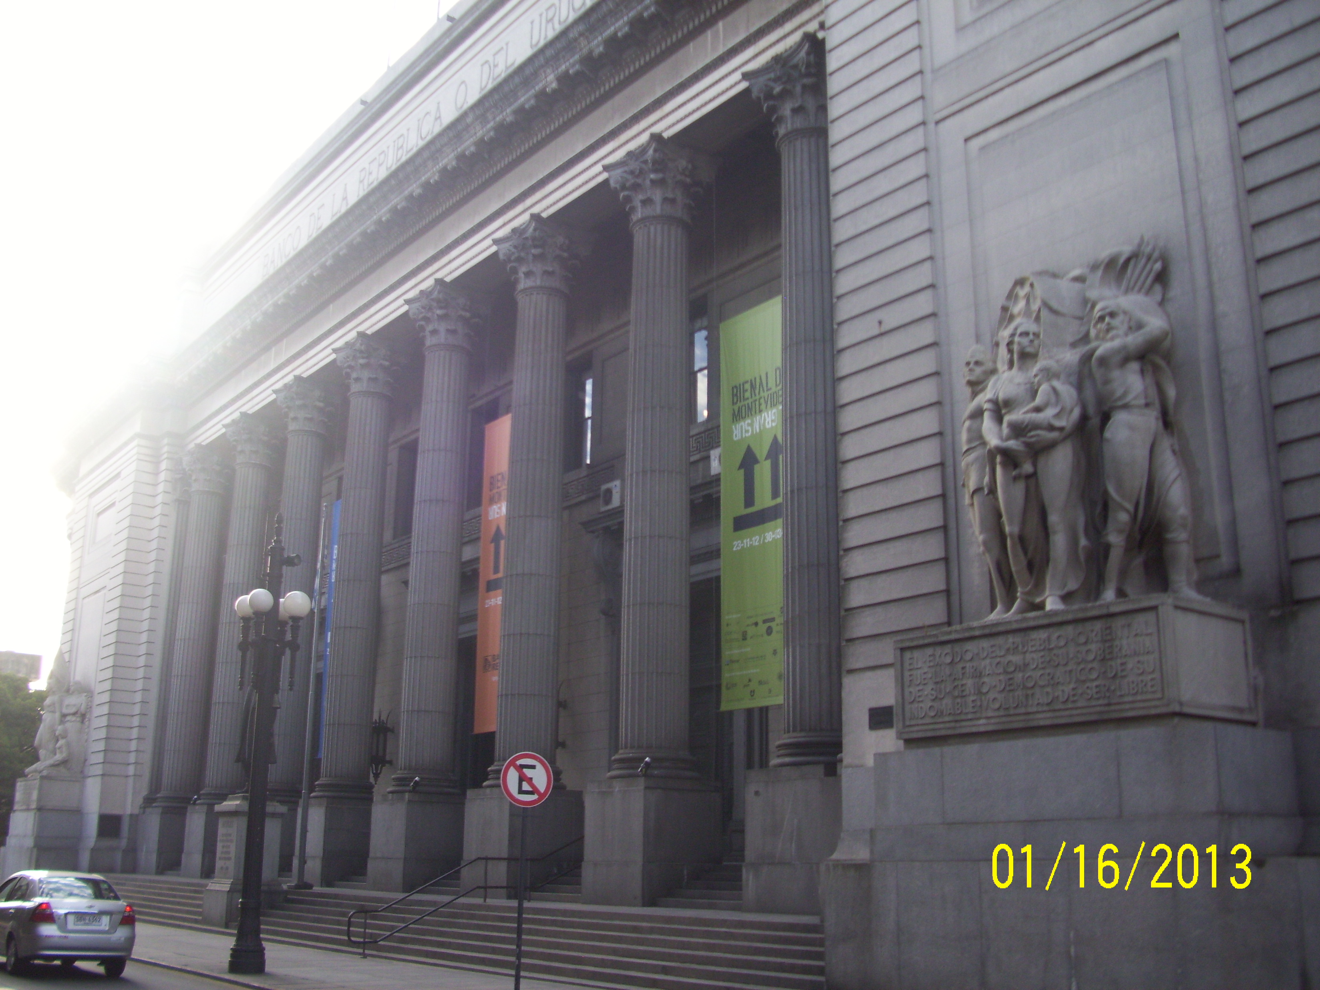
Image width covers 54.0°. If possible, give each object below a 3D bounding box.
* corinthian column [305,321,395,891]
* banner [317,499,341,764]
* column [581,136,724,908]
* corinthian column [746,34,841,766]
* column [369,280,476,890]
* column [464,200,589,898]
[{"bbox_3d":[-7.815,2.729,33.123,1.826,13.987,1.826,11,-19,-37],"label":"corinthian column"},{"bbox_3d":[-8.578,3.452,34.872,0.050,7.087,1.951,11,-19,-37],"label":"banner"},{"bbox_3d":[-0.125,0.178,23.685,1.826,13.987,1.826,11,-19,-37],"label":"column"},{"bbox_3d":[2.469,-1.653,20.828,1.826,11.949,1.826,0,-15,0],"label":"corinthian column"},{"bbox_3d":[-5.258,1.881,29.975,1.826,13.987,1.826,11,-19,-37],"label":"column"},{"bbox_3d":[-2.694,1.030,26.829,1.826,13.987,1.826,11,-19,-37],"label":"column"}]

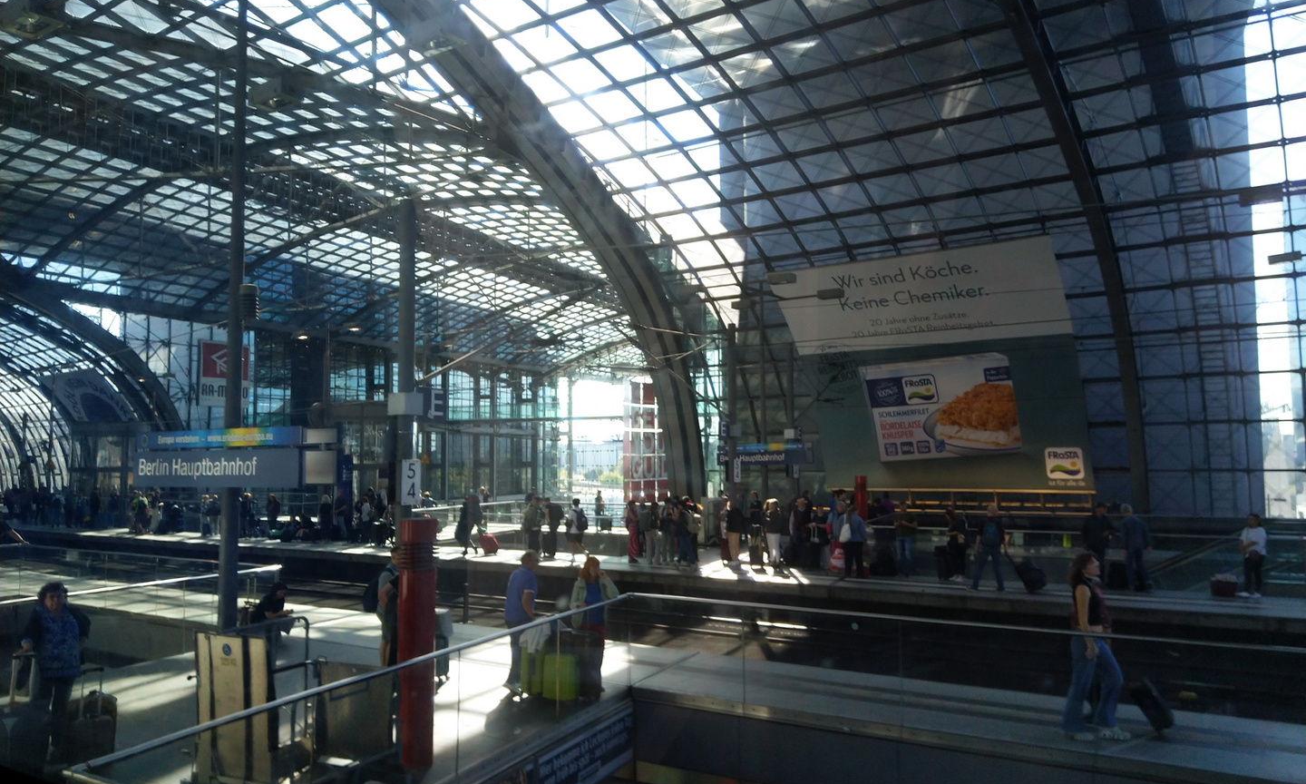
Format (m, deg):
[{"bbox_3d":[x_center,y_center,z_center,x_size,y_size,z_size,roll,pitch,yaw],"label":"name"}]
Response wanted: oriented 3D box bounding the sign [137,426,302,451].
[{"bbox_3d":[-4.823,0.517,10.369,2.780,0.185,0.080,-3,-5,30],"label":"sign"}]

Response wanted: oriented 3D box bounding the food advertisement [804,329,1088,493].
[{"bbox_3d":[9.986,0.986,32.825,9.187,5.618,0.200,-3,23,31],"label":"food advertisement"}]

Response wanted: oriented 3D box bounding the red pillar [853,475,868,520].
[{"bbox_3d":[5.709,3.464,25.784,0.350,2.280,0.350,2,-5,-33],"label":"red pillar"}]

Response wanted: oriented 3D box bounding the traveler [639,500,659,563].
[{"bbox_3d":[-0.076,3.809,25.543,0.580,1.675,0.500,3,-6,-44],"label":"traveler"}]

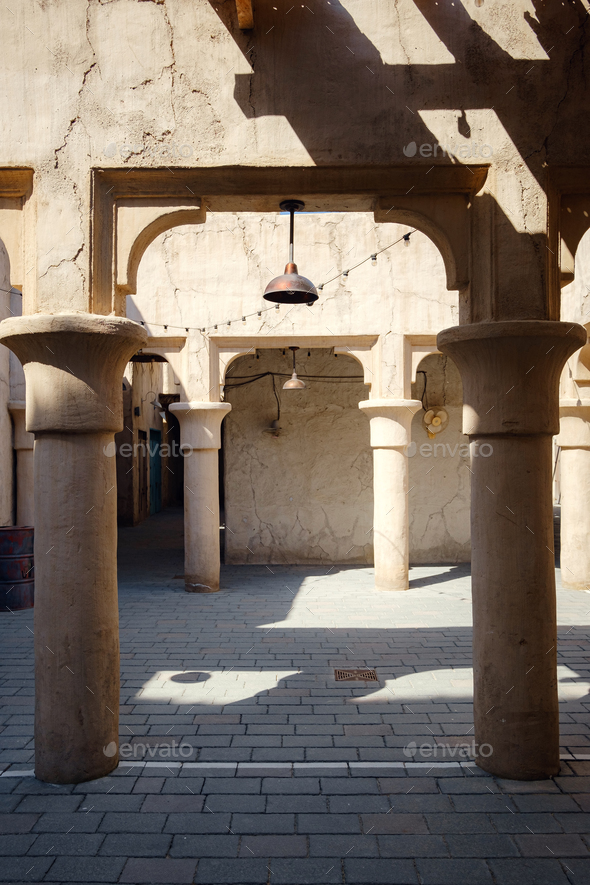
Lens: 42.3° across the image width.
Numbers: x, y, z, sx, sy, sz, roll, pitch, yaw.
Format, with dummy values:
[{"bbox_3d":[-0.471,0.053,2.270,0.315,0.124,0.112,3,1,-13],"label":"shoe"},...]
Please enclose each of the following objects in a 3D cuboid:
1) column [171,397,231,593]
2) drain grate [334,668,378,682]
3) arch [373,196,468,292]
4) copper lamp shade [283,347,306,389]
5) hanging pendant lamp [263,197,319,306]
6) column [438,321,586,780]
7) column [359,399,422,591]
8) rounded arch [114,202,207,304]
[{"bbox_3d":[-1.198,0.688,9.619,0.780,2.345,0.780,0,-1,0],"label":"column"},{"bbox_3d":[0.480,1.801,5.808,0.310,0.030,0.310,0,-1,0],"label":"drain grate"},{"bbox_3d":[0.686,-1.078,4.191,0.475,0.445,0.260,0,-1,0],"label":"arch"},{"bbox_3d":[-0.003,-0.943,9.700,0.300,0.545,0.300,0,-1,0],"label":"copper lamp shade"},{"bbox_3d":[-0.023,-1.042,4.170,0.302,0.502,0.302,0,-1,0],"label":"hanging pendant lamp"},{"bbox_3d":[1.192,0.580,4.140,0.785,2.345,0.785,0,-1,0],"label":"column"},{"bbox_3d":[1.232,0.679,9.669,0.780,2.350,0.780,0,-1,0],"label":"column"},{"bbox_3d":[-0.723,-1.059,4.160,0.445,0.465,0.260,0,-1,0],"label":"rounded arch"}]

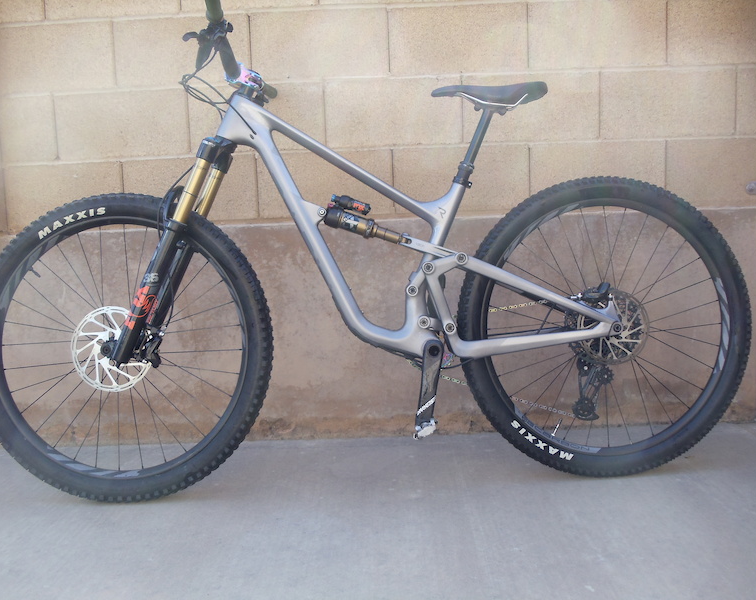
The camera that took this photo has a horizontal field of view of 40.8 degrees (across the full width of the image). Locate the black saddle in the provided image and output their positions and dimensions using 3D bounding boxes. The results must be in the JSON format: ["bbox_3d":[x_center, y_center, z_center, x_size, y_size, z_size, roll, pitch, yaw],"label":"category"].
[{"bbox_3d":[0.273,-0.500,2.483,0.278,0.060,0.145,-2,2,-4],"label":"black saddle"}]

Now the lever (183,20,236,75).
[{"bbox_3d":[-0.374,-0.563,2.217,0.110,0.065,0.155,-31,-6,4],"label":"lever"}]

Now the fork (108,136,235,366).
[{"bbox_3d":[-0.490,-0.121,2.433,0.110,0.595,0.185,23,0,7],"label":"fork"}]

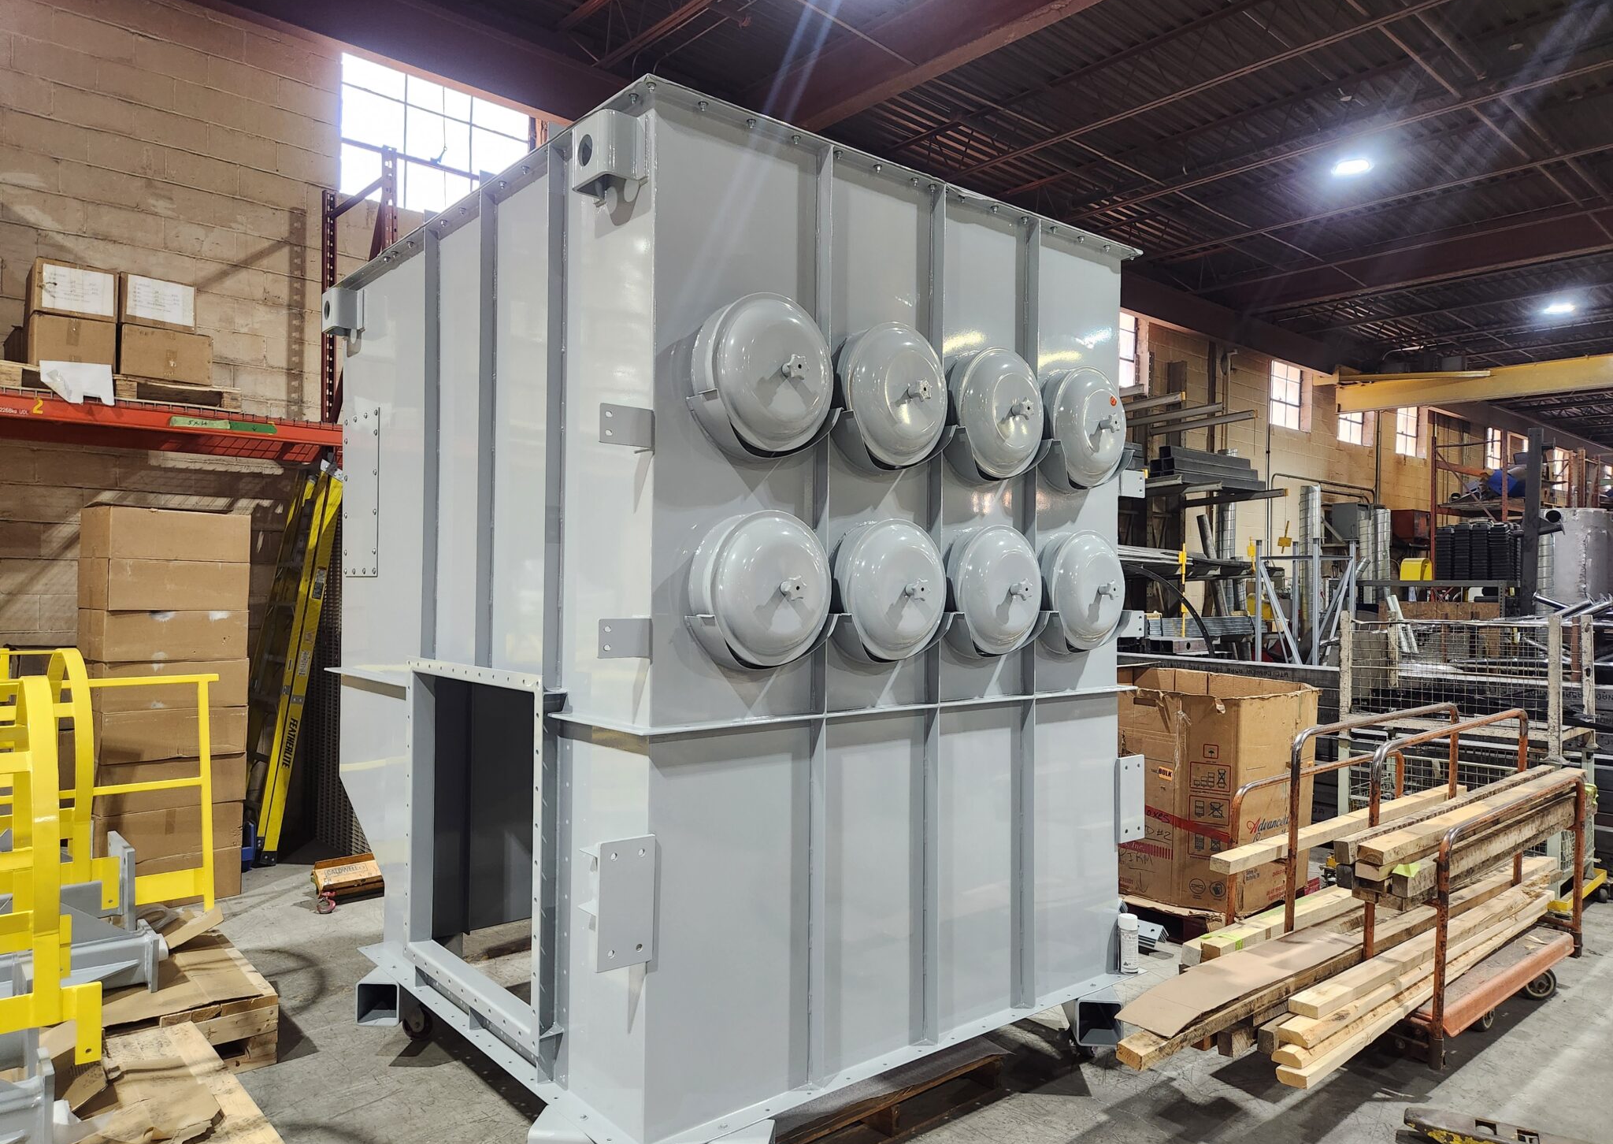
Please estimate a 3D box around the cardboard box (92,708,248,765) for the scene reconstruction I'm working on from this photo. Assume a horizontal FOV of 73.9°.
[{"bbox_3d":[-3.330,0.820,5.580,0.645,0.250,0.430,1,-1,-44],"label":"cardboard box"}]

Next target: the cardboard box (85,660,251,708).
[{"bbox_3d":[-3.307,0.565,5.548,0.638,0.248,0.485,1,-1,-42],"label":"cardboard box"}]

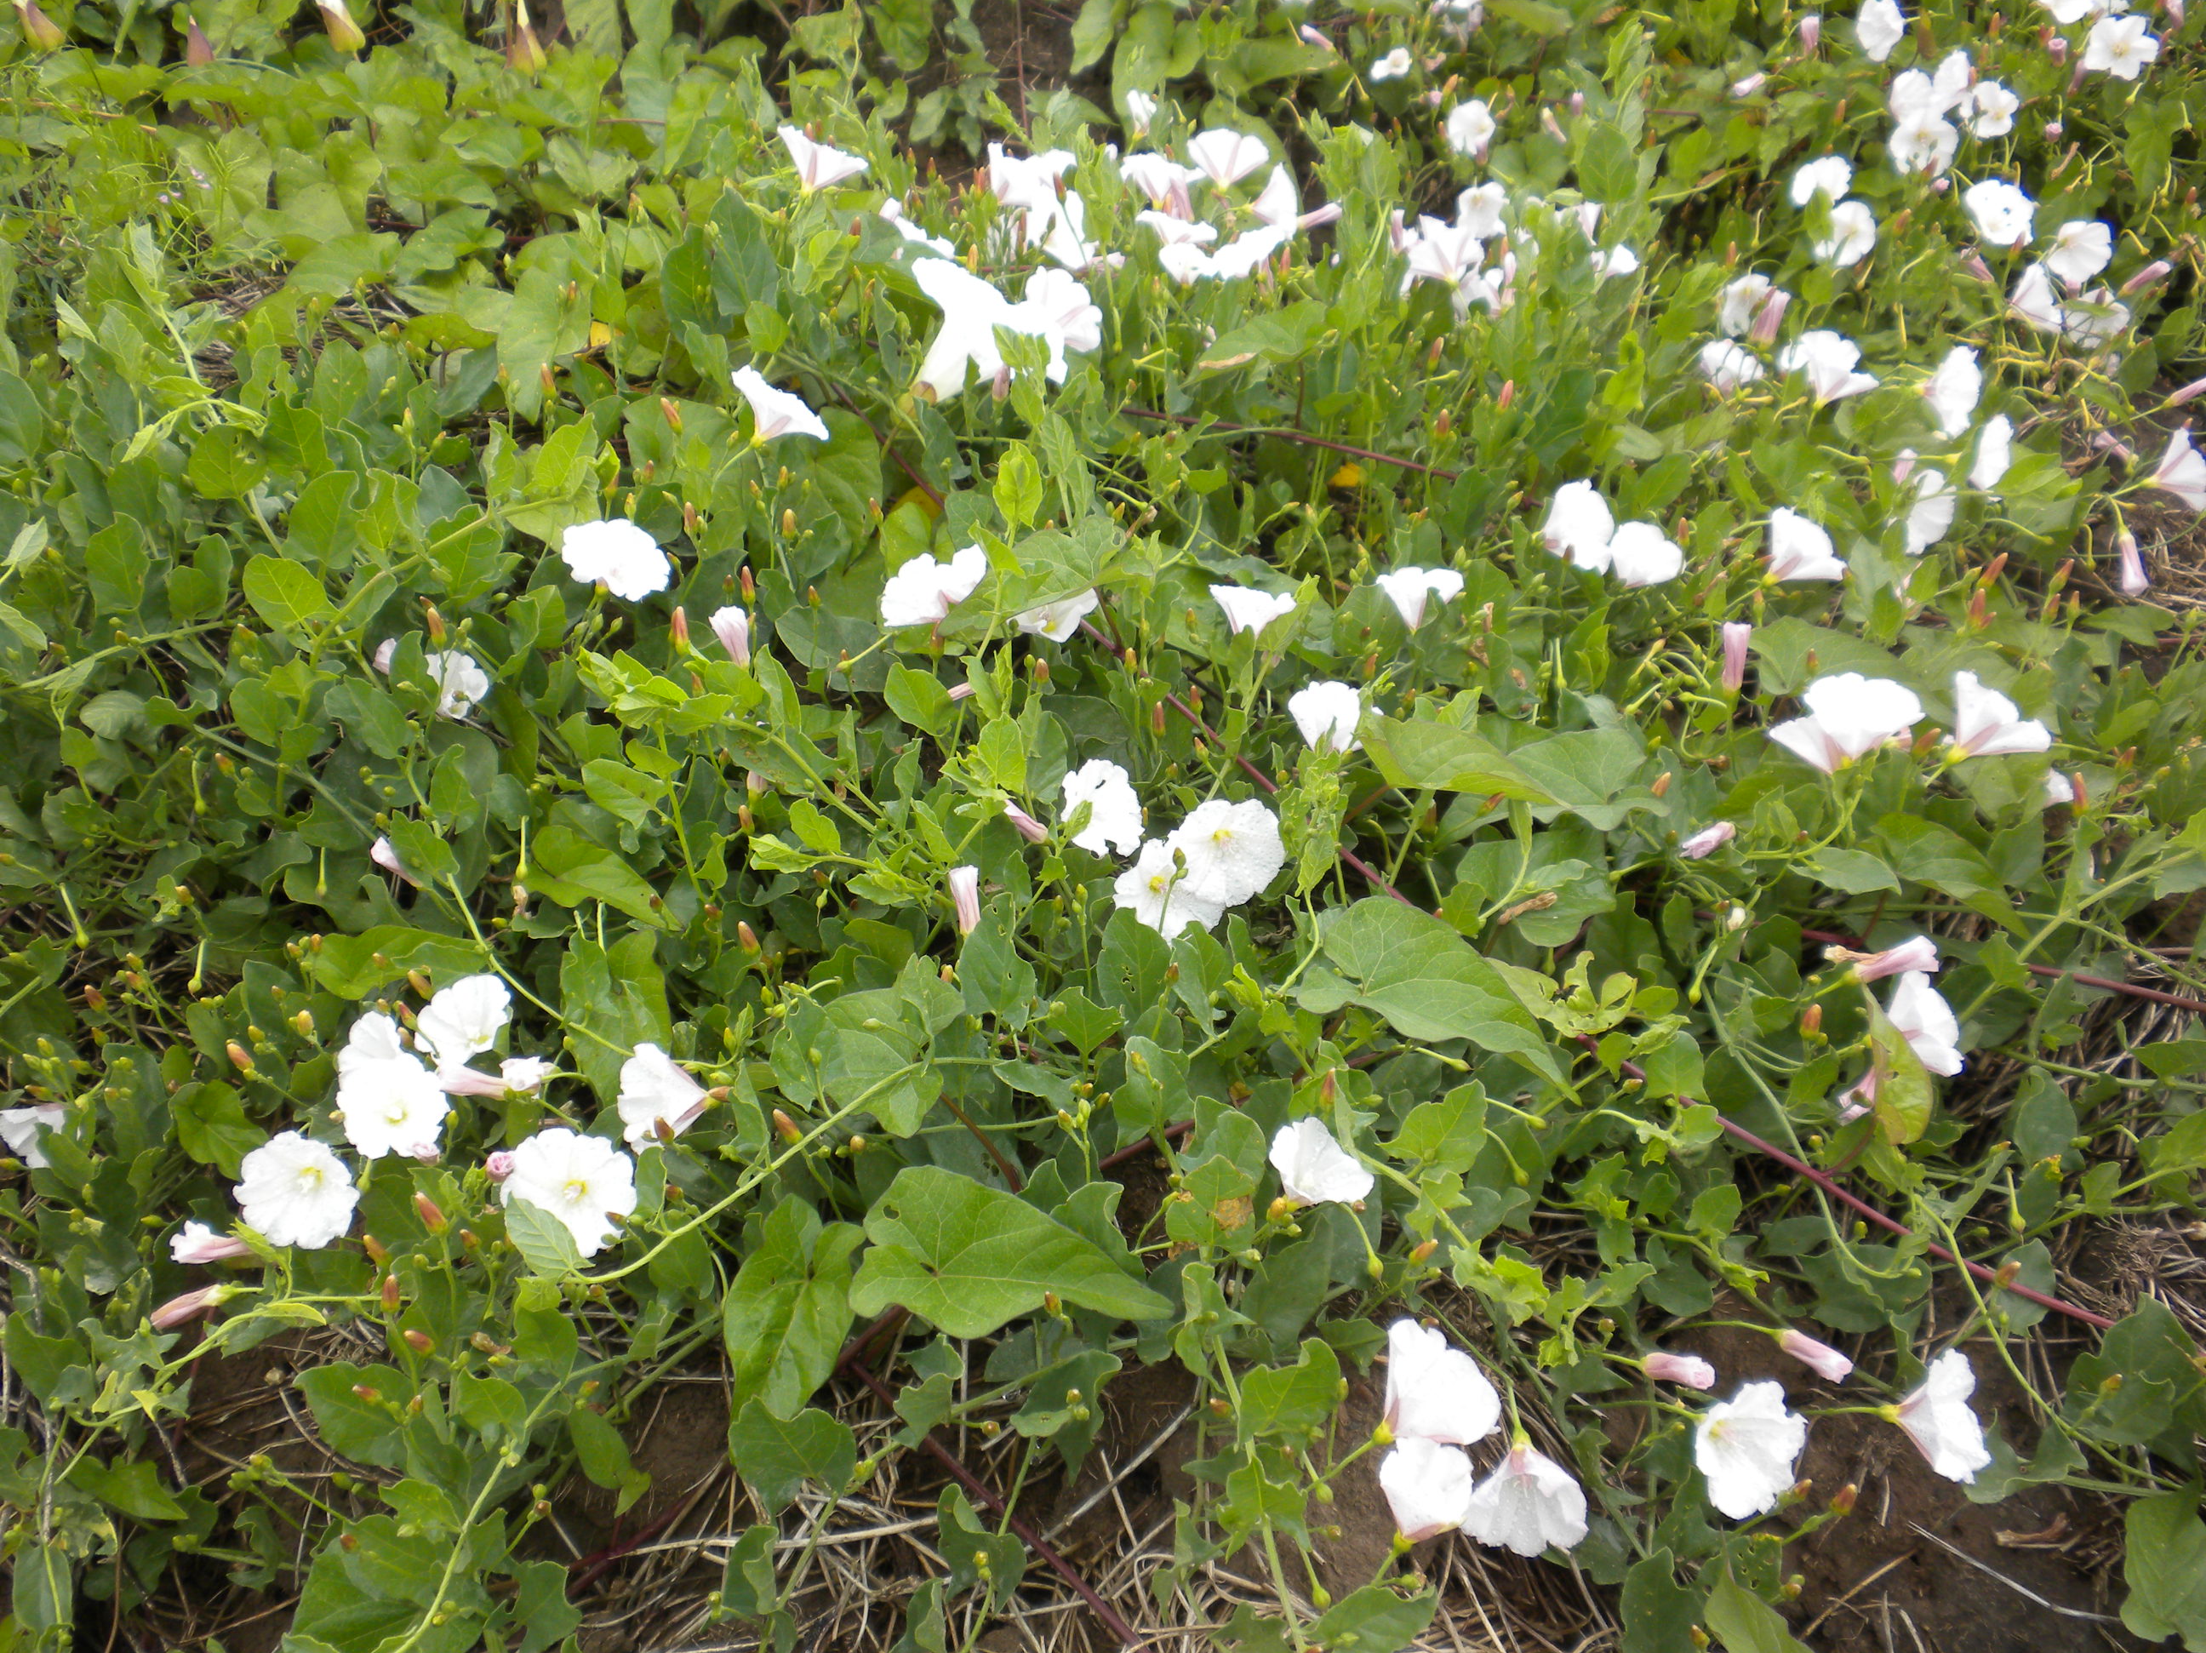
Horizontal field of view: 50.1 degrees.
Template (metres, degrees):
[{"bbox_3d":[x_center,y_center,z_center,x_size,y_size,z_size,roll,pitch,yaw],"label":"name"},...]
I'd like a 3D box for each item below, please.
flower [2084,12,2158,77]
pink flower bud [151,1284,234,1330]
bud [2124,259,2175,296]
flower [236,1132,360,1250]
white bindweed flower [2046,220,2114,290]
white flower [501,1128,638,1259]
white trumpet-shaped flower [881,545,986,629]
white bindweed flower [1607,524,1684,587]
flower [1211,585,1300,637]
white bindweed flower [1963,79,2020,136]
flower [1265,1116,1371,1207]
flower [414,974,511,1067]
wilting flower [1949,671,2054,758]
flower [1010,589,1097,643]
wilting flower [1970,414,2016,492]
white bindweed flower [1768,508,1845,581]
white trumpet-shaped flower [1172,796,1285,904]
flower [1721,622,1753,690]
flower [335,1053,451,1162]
[{"bbox_3d":[0.445,-0.342,1.030,0.032,0.031,0.018,20,14,20],"label":"flower"},{"bbox_3d":[-0.195,0.103,0.505,0.019,0.006,0.006,-26,90,-12],"label":"pink flower bud"},{"bbox_3d":[0.385,-0.202,0.870,0.018,0.007,0.007,-27,39,12],"label":"bud"},{"bbox_3d":[-0.181,0.082,0.530,0.028,0.026,0.017,-4,1,-4],"label":"flower"},{"bbox_3d":[0.362,-0.217,0.880,0.016,0.026,0.026,24,20,-47],"label":"white bindweed flower"},{"bbox_3d":[-0.122,0.084,0.540,0.030,0.018,0.030,-13,83,-15],"label":"white flower"},{"bbox_3d":[-0.054,-0.080,0.846,0.041,0.041,0.025,-30,82,-28],"label":"white trumpet-shaped flower"},{"bbox_3d":[0.199,-0.098,0.878,0.031,0.031,0.022,13,82,13],"label":"white bindweed flower"},{"bbox_3d":[0.042,-0.059,0.660,0.025,0.018,0.024,0,6,0],"label":"flower"},{"bbox_3d":[0.376,-0.302,1.000,0.024,0.024,0.017,14,2,16],"label":"white bindweed flower"},{"bbox_3d":[0.053,0.091,0.620,0.029,0.018,0.029,36,47,-5],"label":"flower"},{"bbox_3d":[-0.168,0.056,0.635,0.028,0.018,0.028,-39,53,-9],"label":"flower"},{"bbox_3d":[0.261,-0.033,0.685,0.022,0.029,0.031,-48,51,9],"label":"wilting flower"},{"bbox_3d":[-0.013,-0.062,0.665,0.025,0.016,0.024,0,49,0],"label":"flower"},{"bbox_3d":[0.269,-0.113,0.715,0.017,0.023,0.022,-18,48,-6],"label":"wilting flower"},{"bbox_3d":[0.221,-0.085,0.760,0.019,0.031,0.031,-46,46,15],"label":"white bindweed flower"},{"bbox_3d":[0.034,0.007,0.644,0.031,0.031,0.018,-3,18,-3],"label":"white trumpet-shaped flower"},{"bbox_3d":[0.188,-0.050,0.700,0.008,0.021,0.008,14,28,14],"label":"flower"},{"bbox_3d":[-0.184,0.074,0.615,0.028,0.017,0.028,-16,80,-17],"label":"flower"}]

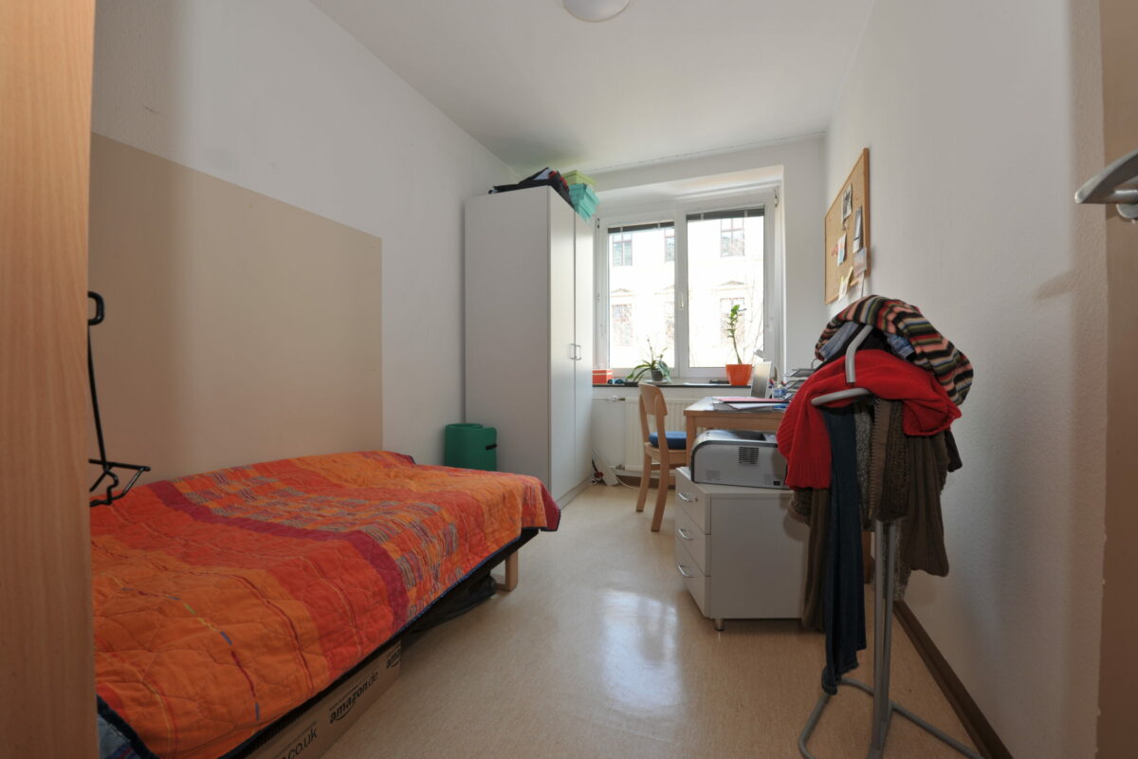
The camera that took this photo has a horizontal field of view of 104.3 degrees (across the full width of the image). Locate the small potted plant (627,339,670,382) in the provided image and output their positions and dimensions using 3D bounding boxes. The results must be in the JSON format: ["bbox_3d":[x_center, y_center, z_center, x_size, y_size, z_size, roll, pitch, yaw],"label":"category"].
[{"bbox_3d":[0.656,-0.153,3.668,0.350,0.360,0.300,0,1,21],"label":"small potted plant"}]

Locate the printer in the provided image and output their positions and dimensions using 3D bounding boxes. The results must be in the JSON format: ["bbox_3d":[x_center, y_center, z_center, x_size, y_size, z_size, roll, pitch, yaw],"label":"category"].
[{"bbox_3d":[0.699,0.307,1.817,0.360,0.180,0.335,0,1,17],"label":"printer"}]

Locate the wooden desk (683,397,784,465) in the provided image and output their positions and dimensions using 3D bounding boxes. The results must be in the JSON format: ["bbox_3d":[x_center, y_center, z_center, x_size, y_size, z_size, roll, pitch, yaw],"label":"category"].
[{"bbox_3d":[1.168,0.514,2.619,0.800,0.736,1.190,0,1,21],"label":"wooden desk"}]

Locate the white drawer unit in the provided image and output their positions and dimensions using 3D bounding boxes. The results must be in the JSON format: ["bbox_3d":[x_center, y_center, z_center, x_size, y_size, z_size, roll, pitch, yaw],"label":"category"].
[{"bbox_3d":[0.728,0.649,1.777,0.500,0.503,0.405,0,1,-1],"label":"white drawer unit"}]

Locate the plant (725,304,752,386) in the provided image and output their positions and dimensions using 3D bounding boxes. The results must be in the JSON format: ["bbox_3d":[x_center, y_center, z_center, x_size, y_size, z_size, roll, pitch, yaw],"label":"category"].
[{"bbox_3d":[1.283,-0.262,3.348,0.200,0.605,0.200,0,1,21],"label":"plant"}]

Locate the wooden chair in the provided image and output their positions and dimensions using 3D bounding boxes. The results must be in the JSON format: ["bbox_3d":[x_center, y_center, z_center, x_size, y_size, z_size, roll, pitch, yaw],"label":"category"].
[{"bbox_3d":[0.709,0.460,2.781,0.490,0.840,0.420,0,1,-5],"label":"wooden chair"}]

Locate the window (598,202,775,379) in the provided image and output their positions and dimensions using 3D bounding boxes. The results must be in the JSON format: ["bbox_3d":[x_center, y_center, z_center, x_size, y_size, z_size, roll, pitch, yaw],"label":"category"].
[{"bbox_3d":[0.941,-0.762,3.759,1.480,1.500,0.100,0,1,21],"label":"window"}]

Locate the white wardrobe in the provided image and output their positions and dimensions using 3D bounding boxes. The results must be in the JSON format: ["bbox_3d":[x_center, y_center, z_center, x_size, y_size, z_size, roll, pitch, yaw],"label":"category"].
[{"bbox_3d":[-0.258,-0.202,3.405,0.645,2.140,0.900,0,1,21],"label":"white wardrobe"}]

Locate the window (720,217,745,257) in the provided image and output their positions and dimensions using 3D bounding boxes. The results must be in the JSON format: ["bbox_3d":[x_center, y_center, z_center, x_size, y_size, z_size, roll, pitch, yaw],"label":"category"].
[{"bbox_3d":[7.603,-6.614,20.507,1.030,1.930,0.150,0,1,21],"label":"window"}]

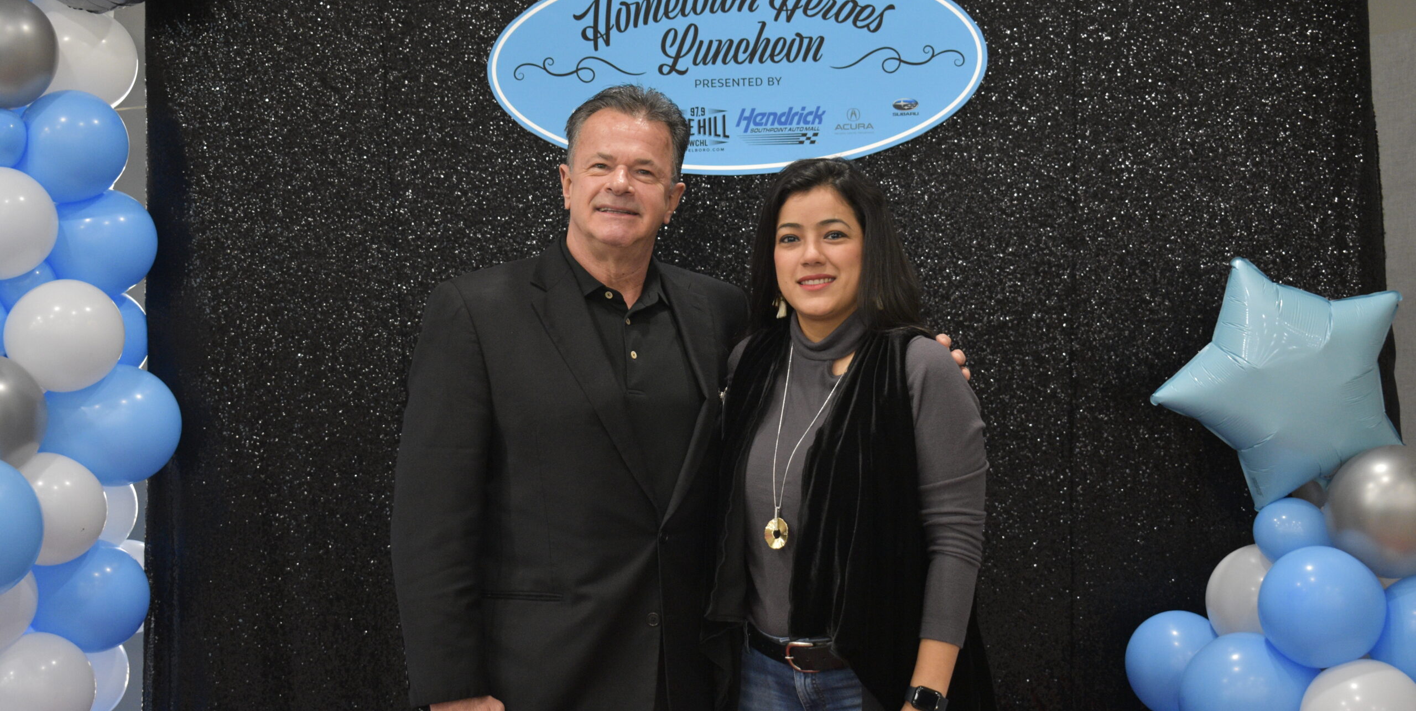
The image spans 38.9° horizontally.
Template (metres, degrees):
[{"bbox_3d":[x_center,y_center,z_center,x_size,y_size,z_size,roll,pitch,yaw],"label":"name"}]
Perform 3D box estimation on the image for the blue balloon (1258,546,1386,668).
[{"bbox_3d":[0.980,0.401,3.200,0.206,0.200,0.207,-1,0,14],"label":"blue balloon"}]

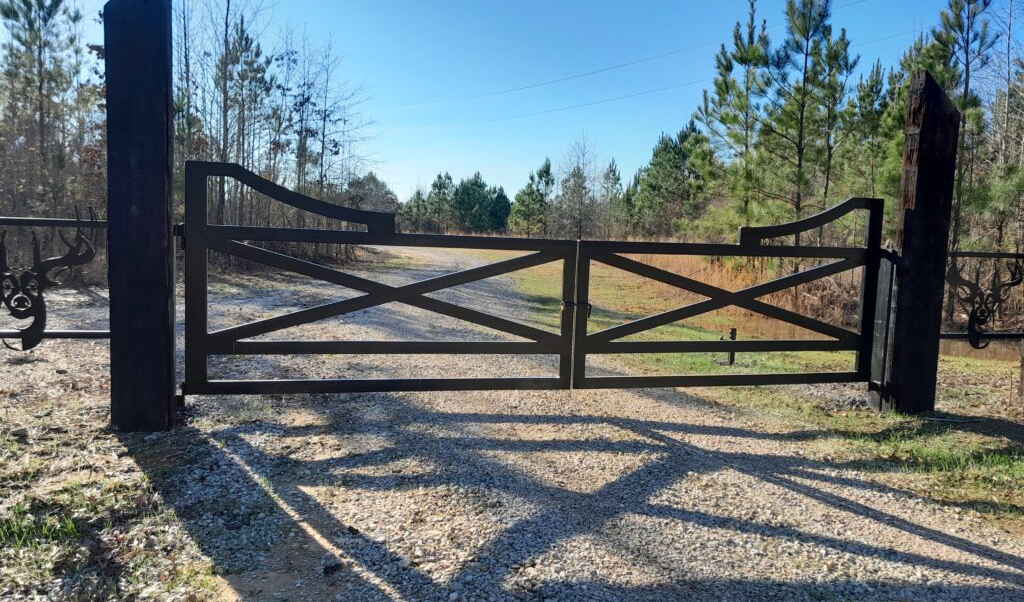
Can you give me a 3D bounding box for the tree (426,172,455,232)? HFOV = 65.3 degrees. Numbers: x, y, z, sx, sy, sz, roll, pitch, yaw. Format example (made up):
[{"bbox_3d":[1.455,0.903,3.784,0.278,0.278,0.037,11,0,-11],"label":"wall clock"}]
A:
[{"bbox_3d":[-6.266,-8.589,70.000,2.500,5.500,2.500,2,5,0],"label":"tree"}]

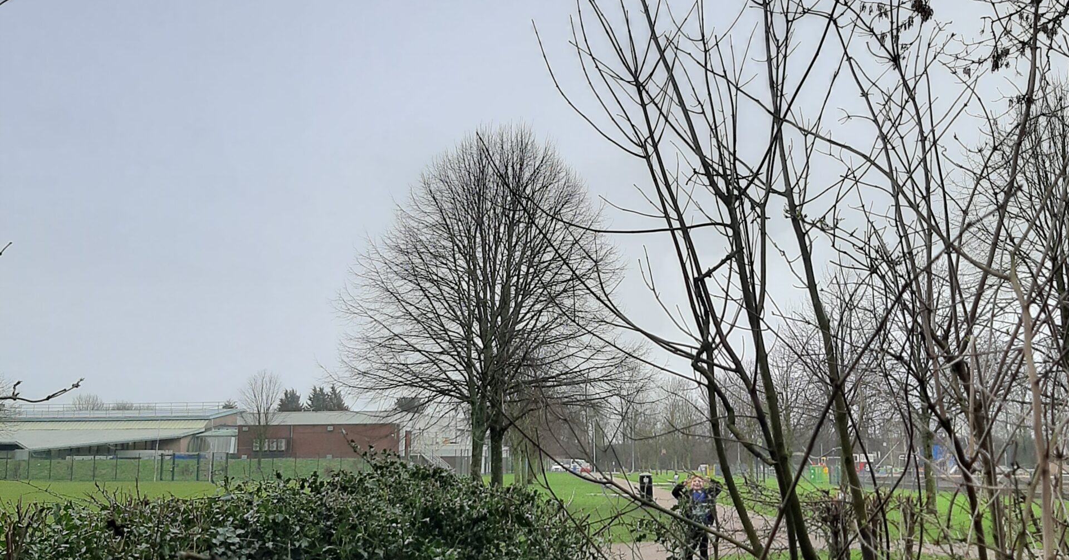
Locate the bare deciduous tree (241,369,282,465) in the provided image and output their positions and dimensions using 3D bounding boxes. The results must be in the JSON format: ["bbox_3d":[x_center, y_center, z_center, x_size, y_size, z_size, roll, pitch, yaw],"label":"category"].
[{"bbox_3d":[-25.782,13.042,105.280,3.902,9.321,3.902,0,-9,0],"label":"bare deciduous tree"}]

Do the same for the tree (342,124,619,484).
[{"bbox_3d":[-2.551,1.165,52.509,13.148,17.751,12.600,0,-9,0],"label":"tree"}]

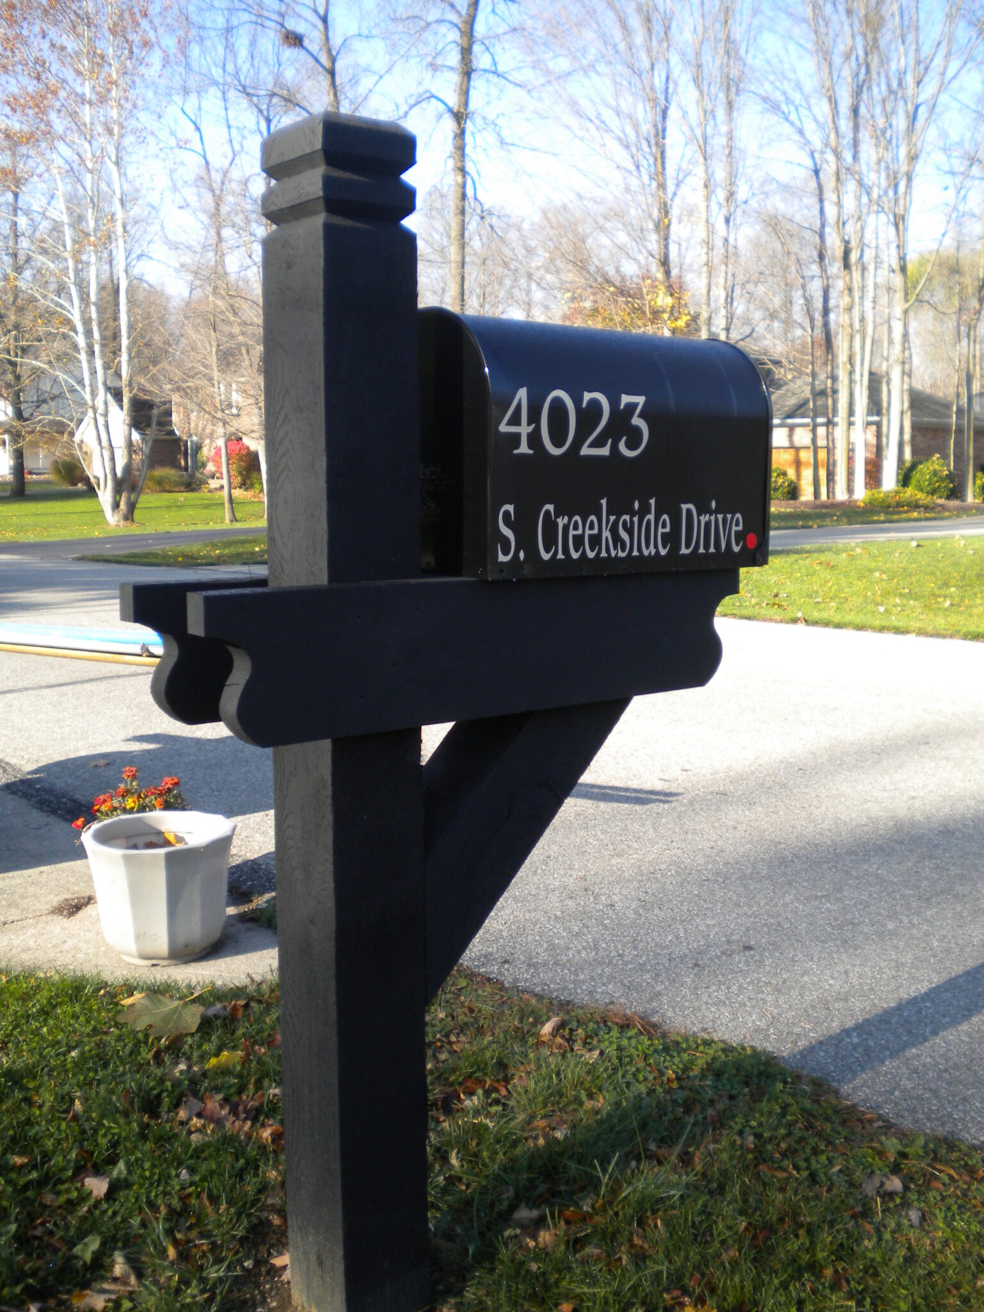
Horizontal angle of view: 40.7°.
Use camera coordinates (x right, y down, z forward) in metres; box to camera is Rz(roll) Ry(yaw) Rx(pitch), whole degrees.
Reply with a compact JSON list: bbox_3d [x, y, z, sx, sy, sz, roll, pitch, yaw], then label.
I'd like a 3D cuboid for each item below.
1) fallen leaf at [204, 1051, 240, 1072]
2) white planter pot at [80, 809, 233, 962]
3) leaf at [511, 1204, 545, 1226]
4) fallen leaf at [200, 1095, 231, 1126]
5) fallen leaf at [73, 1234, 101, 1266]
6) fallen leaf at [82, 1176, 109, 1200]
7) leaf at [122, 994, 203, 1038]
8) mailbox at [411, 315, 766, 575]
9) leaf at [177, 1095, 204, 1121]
[{"bbox_3d":[-0.512,0.773,2.530,0.068,0.022,0.060,-2,7,-11],"label":"fallen leaf"},{"bbox_3d":[-0.803,0.575,3.200,0.365,0.298,0.365,-1,7,0],"label":"white planter pot"},{"bbox_3d":[0.054,0.838,1.989,0.051,0.020,0.050,0,7,2],"label":"leaf"},{"bbox_3d":[-0.486,0.799,2.331,0.056,0.025,0.065,-2,7,-12],"label":"fallen leaf"},{"bbox_3d":[-0.583,0.854,1.909,0.041,0.025,0.058,-3,8,-17],"label":"fallen leaf"},{"bbox_3d":[-0.620,0.833,2.076,0.042,0.020,0.058,-3,8,-17],"label":"fallen leaf"},{"bbox_3d":[-0.682,0.746,2.752,0.168,0.045,0.150,-2,8,-14],"label":"leaf"},{"bbox_3d":[0.129,-0.312,1.990,0.567,0.363,0.271,-6,9,-40],"label":"mailbox"},{"bbox_3d":[-0.533,0.798,2.341,0.047,0.025,0.055,-2,8,-13],"label":"leaf"}]

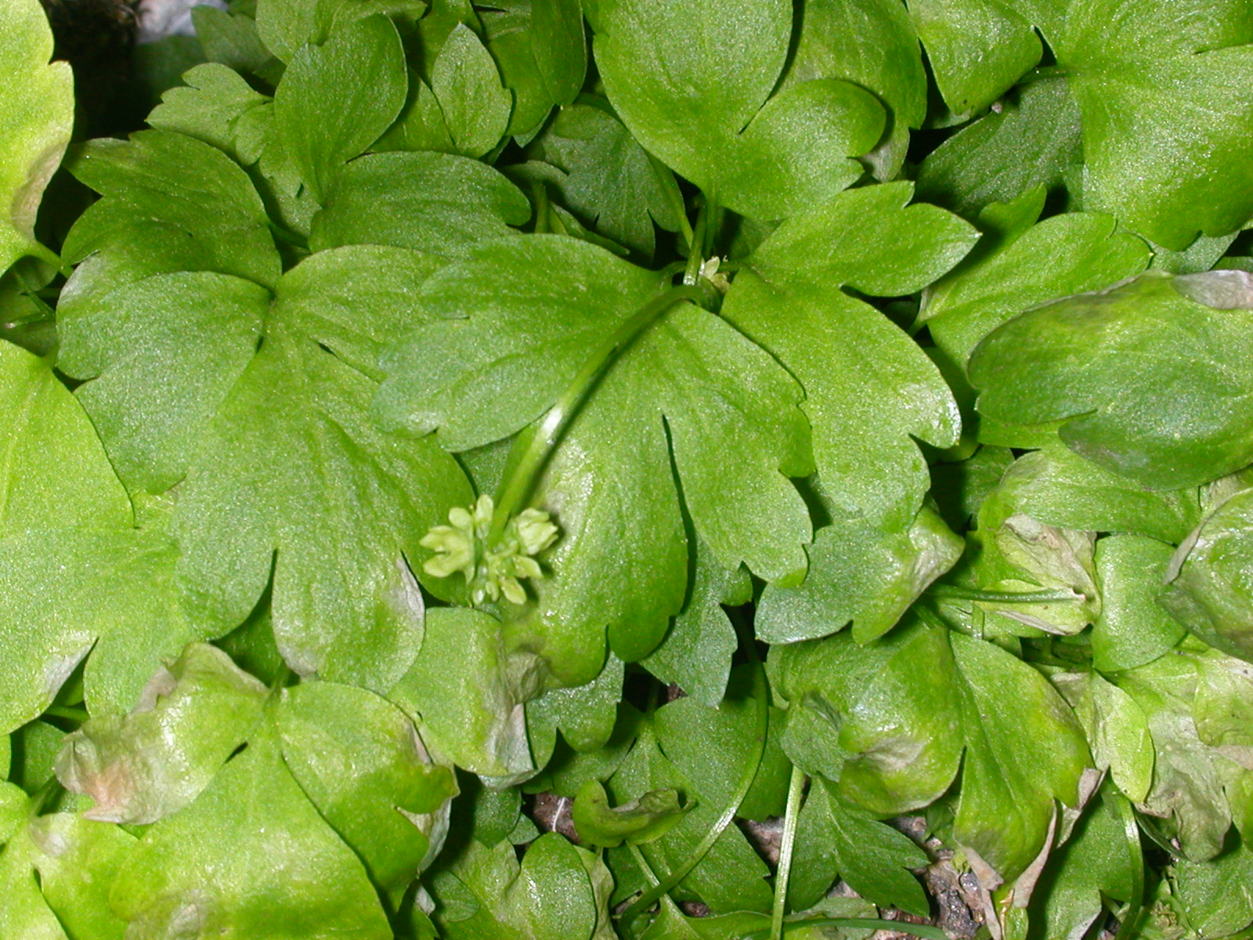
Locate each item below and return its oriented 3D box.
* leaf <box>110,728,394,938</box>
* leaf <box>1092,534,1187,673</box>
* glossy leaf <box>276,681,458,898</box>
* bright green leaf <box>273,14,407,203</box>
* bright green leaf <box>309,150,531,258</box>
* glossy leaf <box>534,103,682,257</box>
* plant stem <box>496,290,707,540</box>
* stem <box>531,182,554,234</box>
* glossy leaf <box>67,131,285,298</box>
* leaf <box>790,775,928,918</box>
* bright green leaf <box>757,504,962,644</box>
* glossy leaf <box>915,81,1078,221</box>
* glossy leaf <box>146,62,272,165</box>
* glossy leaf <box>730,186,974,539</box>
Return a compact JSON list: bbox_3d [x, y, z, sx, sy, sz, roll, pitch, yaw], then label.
[{"bbox_3d":[-0.029,0.028,0.178,0.021,0.018,0.004,0,22,0],"label":"leaf"},{"bbox_3d":[0.042,0.011,0.187,0.010,0.004,0.011,0,78,-6],"label":"leaf"},{"bbox_3d":[-0.020,0.024,0.178,0.011,0.006,0.018,-38,102,-6],"label":"glossy leaf"},{"bbox_3d":[-0.025,-0.032,0.203,0.010,0.015,0.004,17,14,3],"label":"bright green leaf"},{"bbox_3d":[-0.017,-0.021,0.187,0.018,0.006,0.011,3,63,1],"label":"bright green leaf"},{"bbox_3d":[-0.001,-0.024,0.192,0.012,0.004,0.014,-5,73,-2],"label":"glossy leaf"},{"bbox_3d":[-0.002,-0.005,0.187,0.004,0.004,0.024,36,74,11],"label":"plant stem"},{"bbox_3d":[-0.007,-0.022,0.192,0.001,0.006,0.001,-2,37,2],"label":"stem"},{"bbox_3d":[-0.036,-0.020,0.183,0.018,0.006,0.015,18,69,13],"label":"glossy leaf"},{"bbox_3d":[0.020,0.033,0.200,0.012,0.004,0.013,-22,77,-8],"label":"leaf"},{"bbox_3d":[0.019,0.009,0.192,0.015,0.009,0.004,-28,18,-10],"label":"bright green leaf"},{"bbox_3d":[0.035,-0.030,0.214,0.015,0.004,0.008,-35,73,12],"label":"glossy leaf"},{"bbox_3d":[-0.035,-0.030,0.196,0.011,0.004,0.008,-12,70,-4],"label":"glossy leaf"},{"bbox_3d":[0.018,-0.009,0.178,0.022,0.006,0.024,-42,85,-12],"label":"glossy leaf"}]

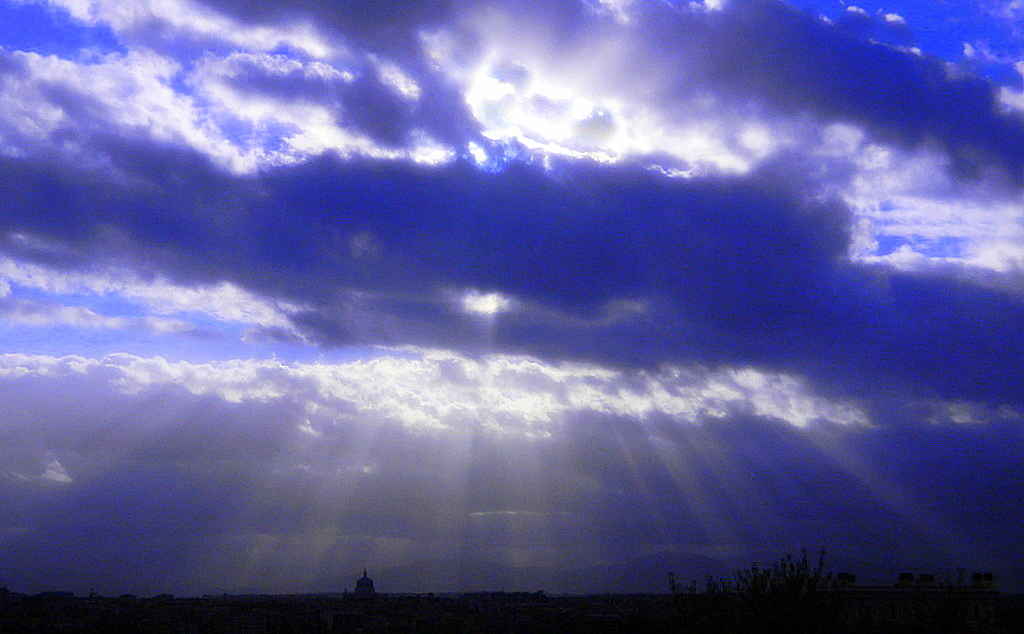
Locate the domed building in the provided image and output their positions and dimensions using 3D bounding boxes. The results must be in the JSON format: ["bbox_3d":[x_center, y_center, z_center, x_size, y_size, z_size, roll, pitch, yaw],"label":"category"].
[{"bbox_3d":[-156.103,284.502,1450.000,23.500,31.000,23.500,1,-11,-6],"label":"domed building"}]

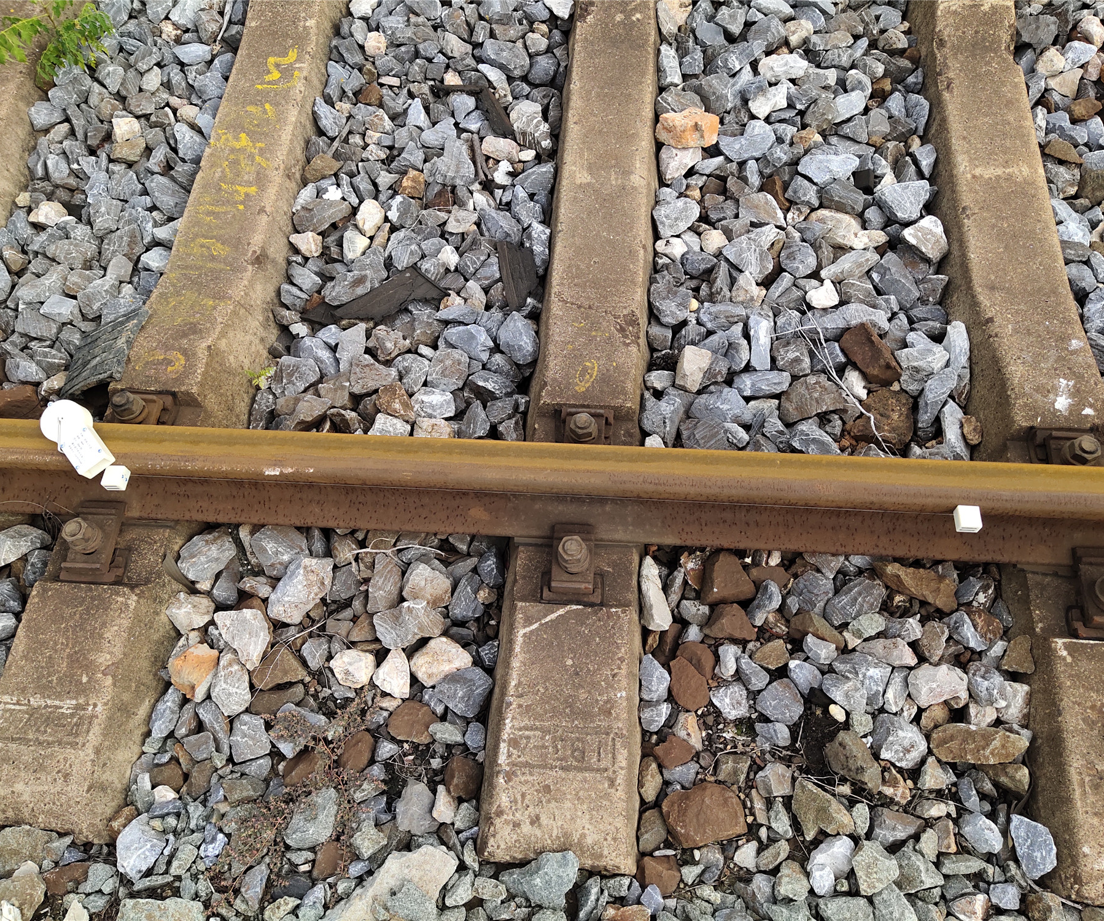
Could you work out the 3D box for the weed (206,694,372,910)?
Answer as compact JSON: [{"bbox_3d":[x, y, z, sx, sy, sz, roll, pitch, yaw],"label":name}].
[{"bbox_3d":[-0.362,0.472,1.244,0.210,0.060,0.255,3,62,6],"label":"weed"}]

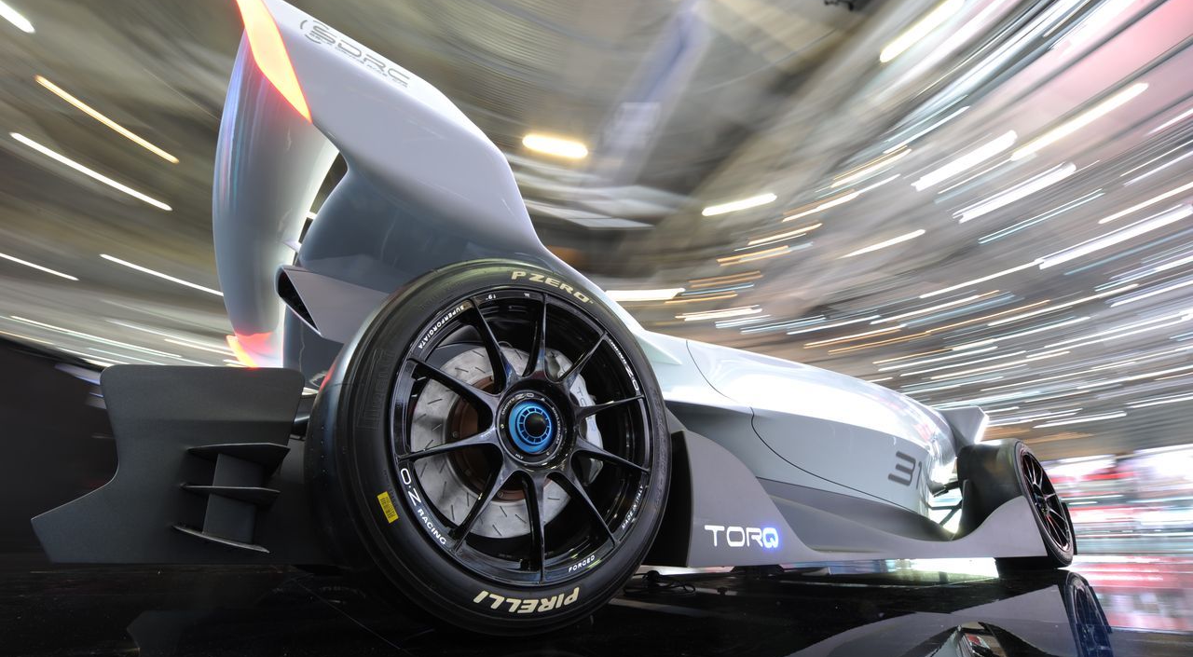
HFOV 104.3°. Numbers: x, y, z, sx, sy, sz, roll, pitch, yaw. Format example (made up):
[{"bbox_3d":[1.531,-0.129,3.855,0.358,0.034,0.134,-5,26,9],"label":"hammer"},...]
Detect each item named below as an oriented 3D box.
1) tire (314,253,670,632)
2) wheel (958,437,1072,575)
[{"bbox_3d":[-0.180,0.218,0.936,0.670,0.670,0.310,16,-28,-32],"label":"tire"},{"bbox_3d":[2.397,0.999,2.659,0.670,0.670,0.290,16,-28,-32],"label":"wheel"}]

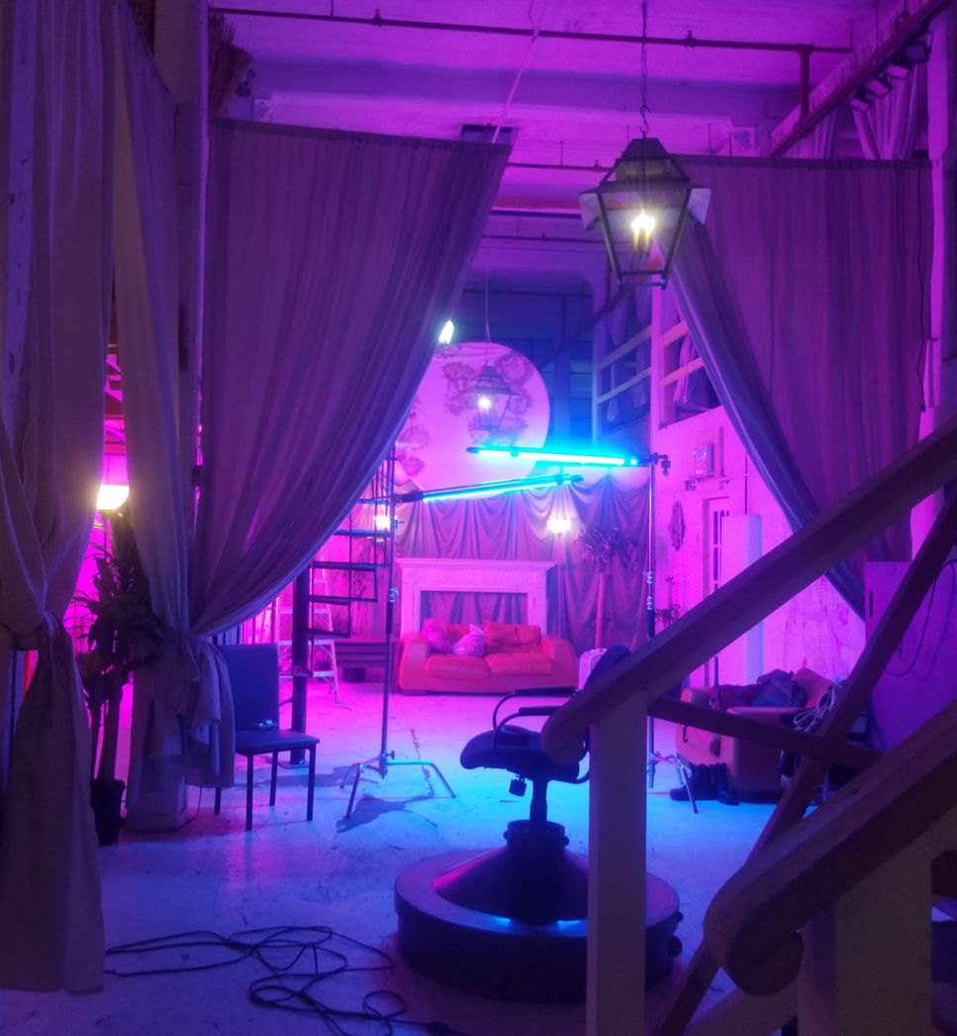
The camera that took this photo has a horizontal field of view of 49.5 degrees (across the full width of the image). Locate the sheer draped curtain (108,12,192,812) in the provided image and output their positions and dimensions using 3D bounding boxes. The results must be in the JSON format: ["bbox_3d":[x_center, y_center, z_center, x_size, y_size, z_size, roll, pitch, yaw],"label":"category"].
[{"bbox_3d":[-1.594,-0.399,4.962,0.330,3.750,1.550,1,-2,-7],"label":"sheer draped curtain"}]

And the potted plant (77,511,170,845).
[{"bbox_3d":[-1.897,0.782,5.502,0.550,1.780,0.530,1,-2,-7],"label":"potted plant"}]

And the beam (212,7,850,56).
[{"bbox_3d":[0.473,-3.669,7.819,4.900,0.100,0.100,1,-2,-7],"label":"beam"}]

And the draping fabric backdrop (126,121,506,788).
[{"bbox_3d":[-0.812,-0.365,5.894,1.950,3.800,0.380,1,-2,-7],"label":"draping fabric backdrop"}]

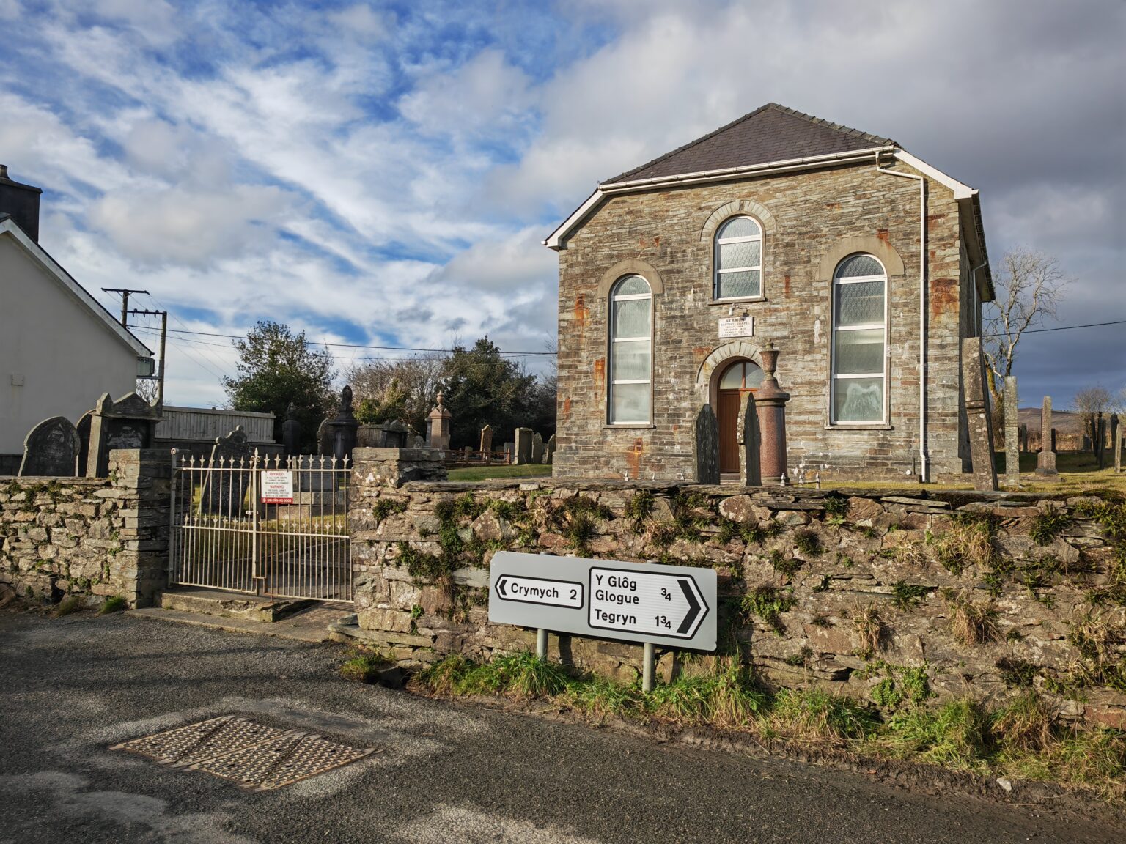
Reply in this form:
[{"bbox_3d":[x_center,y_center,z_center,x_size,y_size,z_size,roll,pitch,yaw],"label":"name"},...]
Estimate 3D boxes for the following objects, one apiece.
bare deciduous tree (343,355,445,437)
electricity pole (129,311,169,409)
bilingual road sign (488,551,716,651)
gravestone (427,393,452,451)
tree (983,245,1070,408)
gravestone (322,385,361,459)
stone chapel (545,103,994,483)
[{"bbox_3d":[-7.993,-0.736,42.000,4.900,5.100,4.900,1,-2,-10],"label":"bare deciduous tree"},{"bbox_3d":[-21.274,-1.916,45.000,2.000,7.800,0.600,1,-2,-18],"label":"electricity pole"},{"bbox_3d":[0.236,1.329,6.646,2.000,0.568,0.060,-1,-5,33],"label":"bilingual road sign"},{"bbox_3d":[-4.177,0.135,30.000,0.660,2.450,0.660,0,-2,27],"label":"gravestone"},{"bbox_3d":[19.887,-3.064,38.000,4.300,8.600,4.300,0,-2,27],"label":"tree"},{"bbox_3d":[-5.476,0.264,22.000,0.760,2.350,0.760,0,-2,27],"label":"gravestone"},{"bbox_3d":[7.540,-3.473,27.702,10.600,10.400,15.000,0,-2,27],"label":"stone chapel"}]

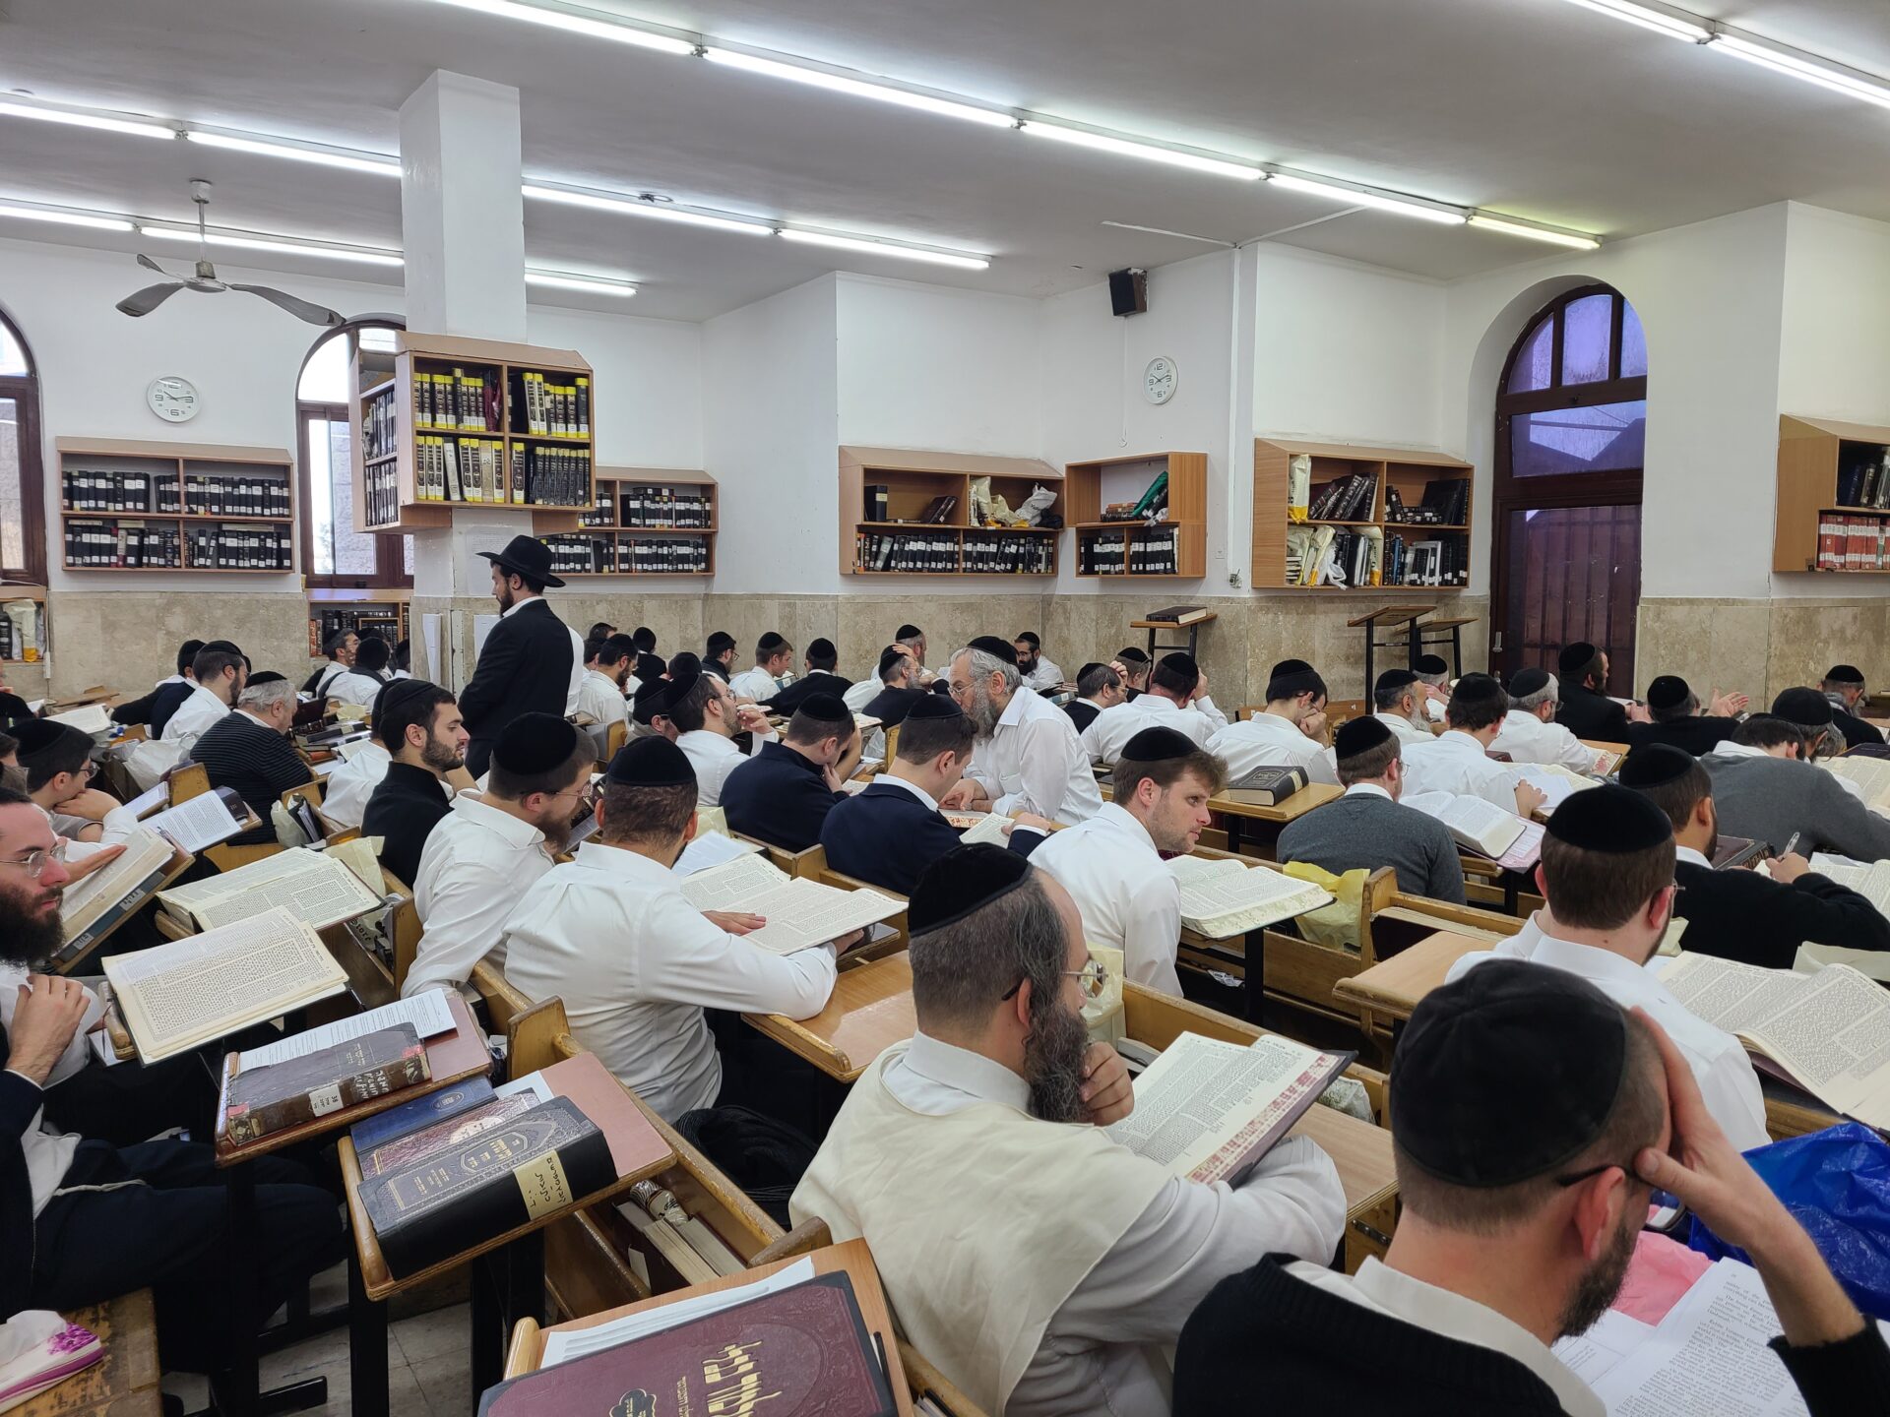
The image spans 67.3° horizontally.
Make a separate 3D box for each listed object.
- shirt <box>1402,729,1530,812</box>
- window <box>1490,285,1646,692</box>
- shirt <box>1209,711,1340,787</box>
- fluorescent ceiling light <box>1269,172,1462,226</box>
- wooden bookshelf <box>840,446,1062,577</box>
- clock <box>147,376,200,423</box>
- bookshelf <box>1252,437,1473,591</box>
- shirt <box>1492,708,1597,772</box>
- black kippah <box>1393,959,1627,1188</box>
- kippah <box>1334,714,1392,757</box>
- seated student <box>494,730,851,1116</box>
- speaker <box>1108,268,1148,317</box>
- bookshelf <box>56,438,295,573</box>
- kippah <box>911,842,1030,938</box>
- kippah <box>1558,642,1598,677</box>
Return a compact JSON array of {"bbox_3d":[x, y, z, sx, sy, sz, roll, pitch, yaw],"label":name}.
[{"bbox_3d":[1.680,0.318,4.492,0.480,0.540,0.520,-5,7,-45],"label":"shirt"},{"bbox_3d":[4.133,-1.086,9.280,0.120,3.300,1.240,-3,6,-32],"label":"window"},{"bbox_3d":[1.180,0.209,5.100,0.400,0.450,0.470,-3,6,-36],"label":"shirt"},{"bbox_3d":[2.280,-2.733,7.556,1.530,0.090,0.080,-3,6,-32],"label":"fluorescent ceiling light"},{"bbox_3d":[0.062,-1.364,9.953,1.635,0.867,0.315,-3,5,-33],"label":"wooden bookshelf"},{"bbox_3d":[-5.209,-2.088,9.584,0.320,0.320,0.045,-3,5,-32],"label":"clock"},{"bbox_3d":[2.741,-1.240,9.220,1.740,0.929,0.283,-3,5,-33],"label":"bookshelf"},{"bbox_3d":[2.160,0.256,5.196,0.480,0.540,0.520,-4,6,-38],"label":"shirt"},{"bbox_3d":[0.405,0.255,1.038,0.178,0.090,0.178,-40,22,-21],"label":"black kippah"},{"bbox_3d":[1.137,0.078,3.850,0.170,0.090,0.165,-28,18,-28],"label":"kippah"},{"bbox_3d":[-0.331,0.686,2.679,0.640,1.250,0.800,4,6,36],"label":"seated student"},{"bbox_3d":[1.204,-2.733,9.333,0.190,0.300,0.200,-19,16,-40],"label":"speaker"},{"bbox_3d":[-4.864,-1.281,9.034,1.310,0.830,0.290,-3,5,-32],"label":"bookshelf"},{"bbox_3d":[0.026,0.197,1.600,0.150,0.070,0.150,-30,16,-19],"label":"kippah"},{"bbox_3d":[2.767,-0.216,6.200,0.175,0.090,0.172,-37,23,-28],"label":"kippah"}]

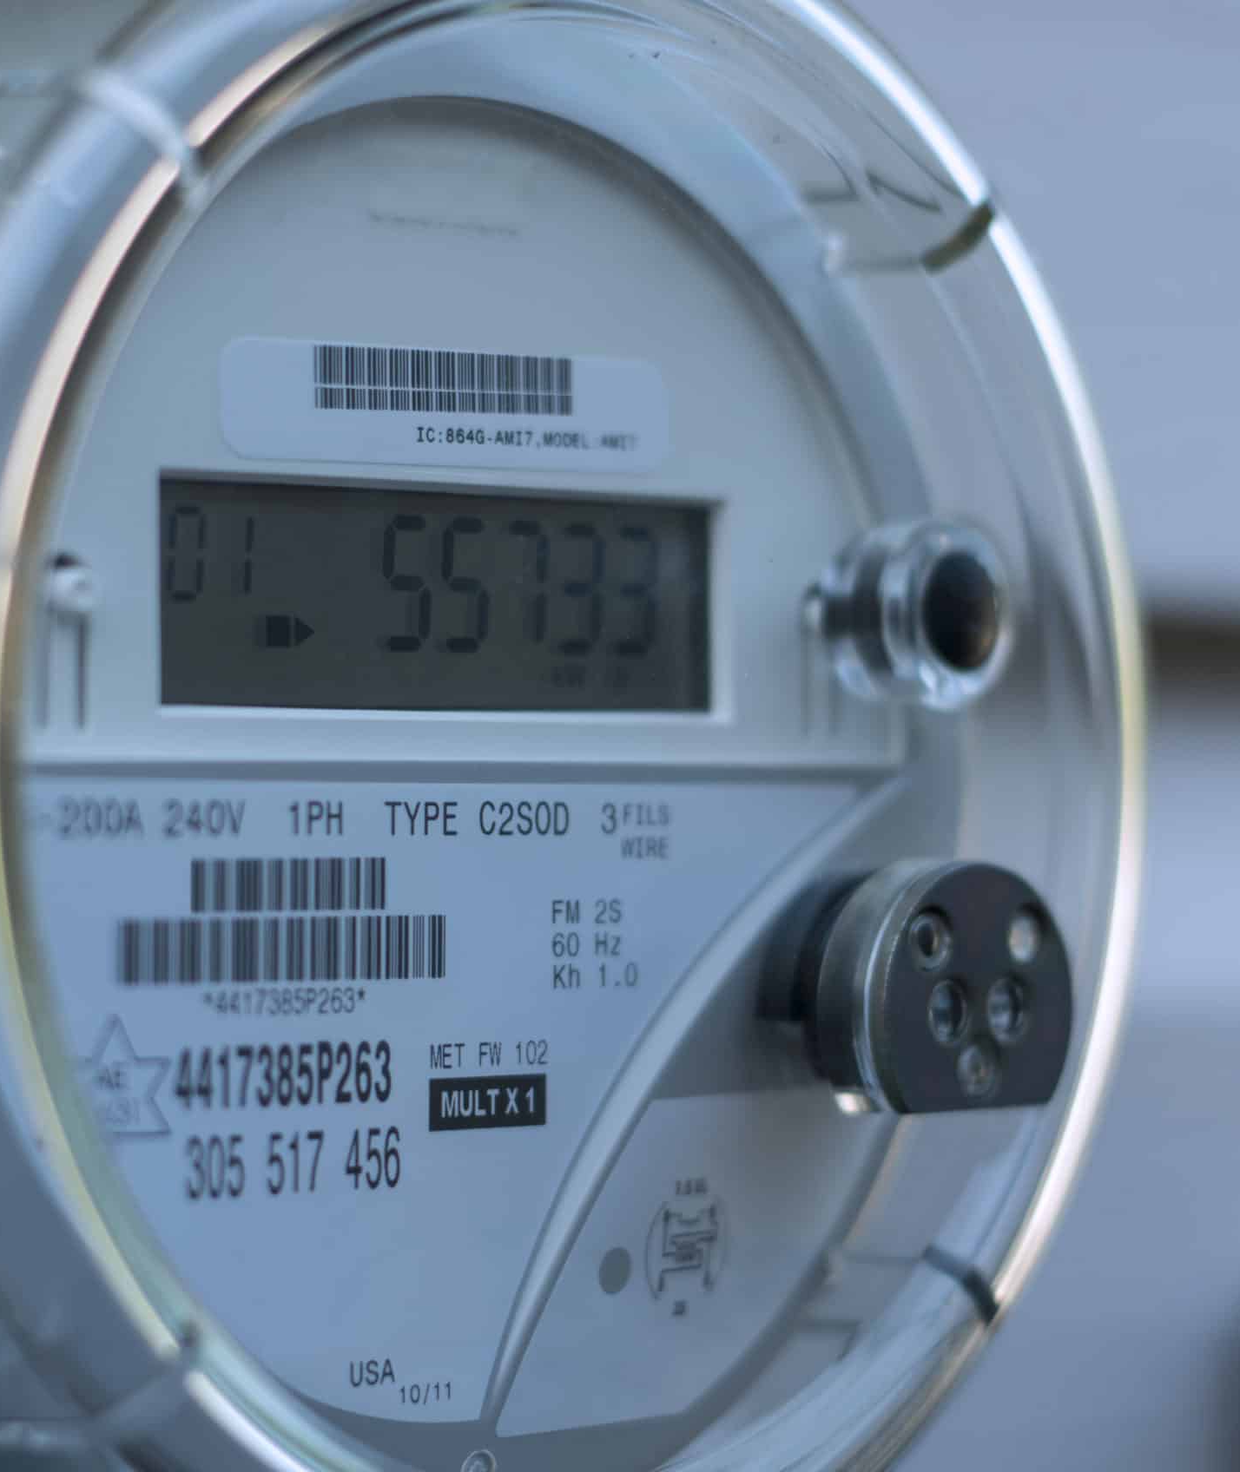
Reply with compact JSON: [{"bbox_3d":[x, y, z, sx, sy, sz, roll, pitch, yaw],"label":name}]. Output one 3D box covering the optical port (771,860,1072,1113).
[{"bbox_3d":[0.028,0.022,0.420,0.014,0.022,0.026,-1,-1,44],"label":"optical port"}]

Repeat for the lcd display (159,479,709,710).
[{"bbox_3d":[-0.016,-0.011,0.397,0.004,0.018,0.065,-1,-1,44],"label":"lcd display"}]

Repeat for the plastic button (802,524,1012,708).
[{"bbox_3d":[0.026,-0.011,0.417,0.011,0.017,0.017,-1,-1,44],"label":"plastic button"}]

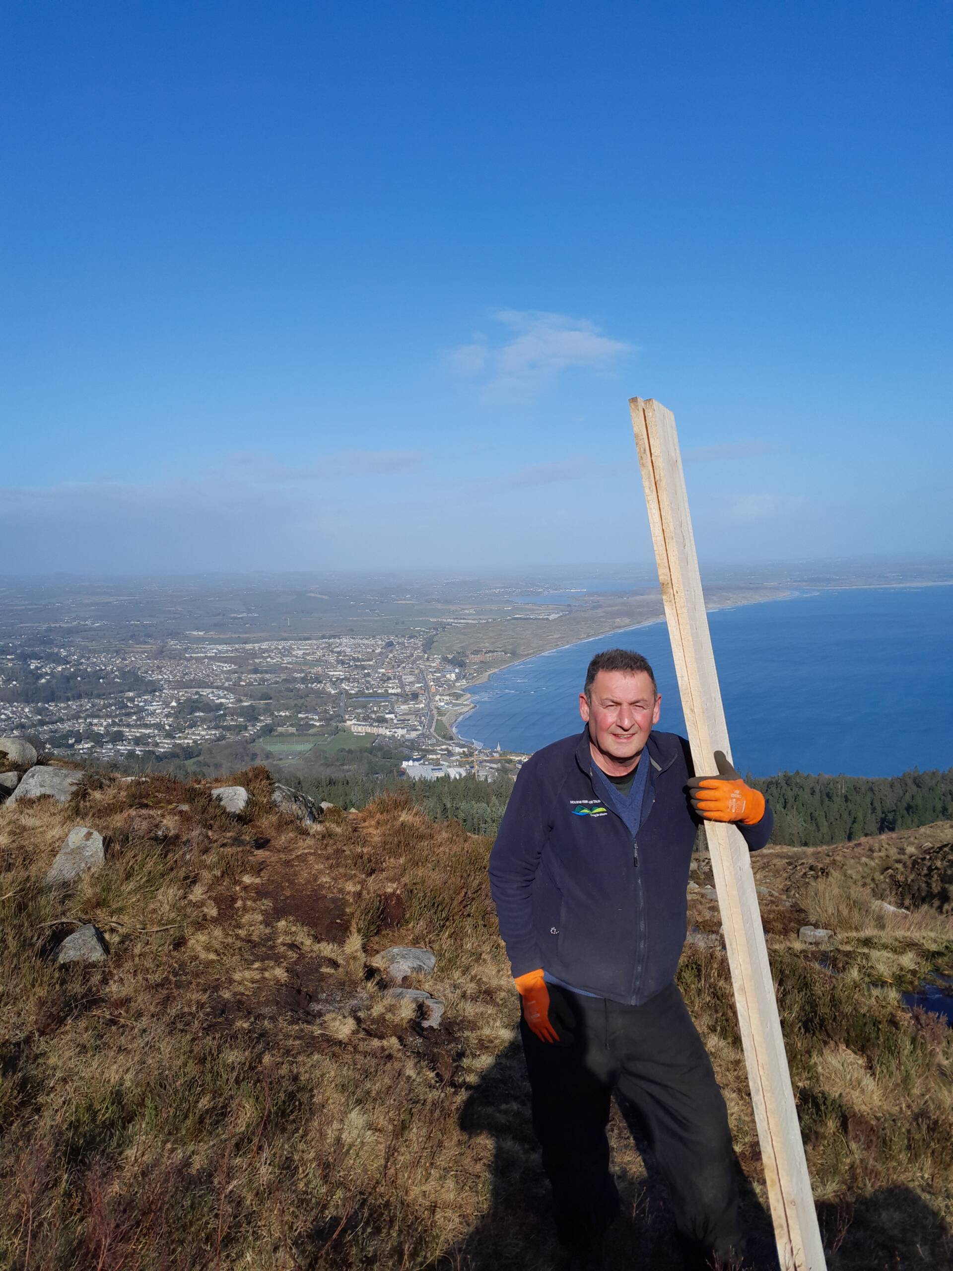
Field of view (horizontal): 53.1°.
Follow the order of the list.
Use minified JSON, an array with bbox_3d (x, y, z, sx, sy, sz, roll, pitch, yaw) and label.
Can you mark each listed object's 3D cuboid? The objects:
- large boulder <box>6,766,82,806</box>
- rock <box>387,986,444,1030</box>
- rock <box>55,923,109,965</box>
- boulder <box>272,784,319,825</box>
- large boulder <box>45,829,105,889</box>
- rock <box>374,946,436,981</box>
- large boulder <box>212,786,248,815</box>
[{"bbox_3d":[-3.425,1.191,7.561,0.590,0.280,0.420,-3,5,-25],"label":"large boulder"},{"bbox_3d":[-0.242,1.488,3.810,0.230,0.110,0.190,-1,4,-4],"label":"rock"},{"bbox_3d":[-1.841,1.438,4.446,0.250,0.145,0.200,-3,5,-23],"label":"rock"},{"bbox_3d":[-1.326,1.232,6.985,0.370,0.270,0.310,-2,4,-11],"label":"boulder"},{"bbox_3d":[-2.363,1.306,5.617,0.350,0.310,0.280,-3,5,-23],"label":"large boulder"},{"bbox_3d":[-0.318,1.461,4.251,0.280,0.120,0.220,-1,4,-5],"label":"rock"},{"bbox_3d":[-1.881,1.253,7.277,0.290,0.200,0.230,-2,4,-15],"label":"large boulder"}]

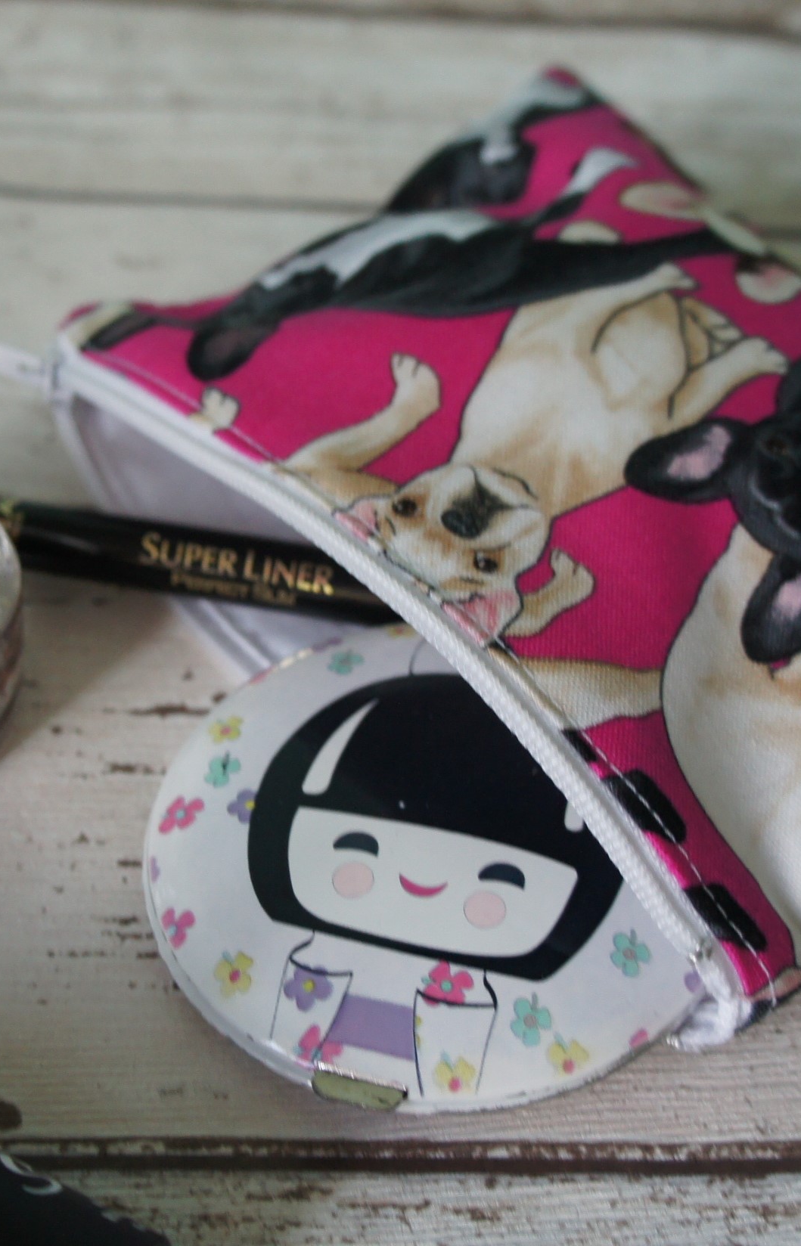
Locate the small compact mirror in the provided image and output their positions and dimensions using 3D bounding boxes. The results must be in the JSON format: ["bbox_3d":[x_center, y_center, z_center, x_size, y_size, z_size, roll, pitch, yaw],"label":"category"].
[{"bbox_3d":[0.004,0.027,0.181,0.066,0.008,0.066,2,45,-3],"label":"small compact mirror"}]

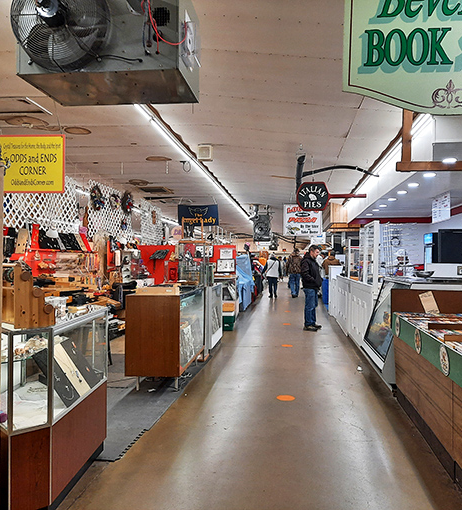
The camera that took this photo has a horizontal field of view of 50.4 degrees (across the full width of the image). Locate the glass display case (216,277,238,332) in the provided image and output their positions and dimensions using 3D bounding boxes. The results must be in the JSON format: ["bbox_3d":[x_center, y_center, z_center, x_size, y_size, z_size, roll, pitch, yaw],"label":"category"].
[{"bbox_3d":[-0.110,1.010,10.950,0.550,1.040,1.100,0,0,7],"label":"glass display case"}]

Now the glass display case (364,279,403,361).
[{"bbox_3d":[2.180,0.920,6.000,0.950,1.210,1.450,0,0,7],"label":"glass display case"}]

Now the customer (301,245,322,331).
[{"bbox_3d":[1.660,0.670,10.120,0.360,1.770,0.500,0,0,18],"label":"customer"}]

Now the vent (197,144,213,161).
[{"bbox_3d":[-0.410,-1.640,7.880,0.240,0.240,0.140,0,0,7],"label":"vent"}]

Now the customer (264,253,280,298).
[{"bbox_3d":[1.470,0.755,17.850,0.520,1.600,0.320,0,0,7],"label":"customer"}]

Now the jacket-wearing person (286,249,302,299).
[{"bbox_3d":[2.280,0.660,17.800,0.550,1.790,0.340,0,0,7],"label":"jacket-wearing person"}]

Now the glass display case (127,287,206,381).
[{"bbox_3d":[-0.774,0.960,6.270,0.610,1.020,1.520,0,0,7],"label":"glass display case"}]

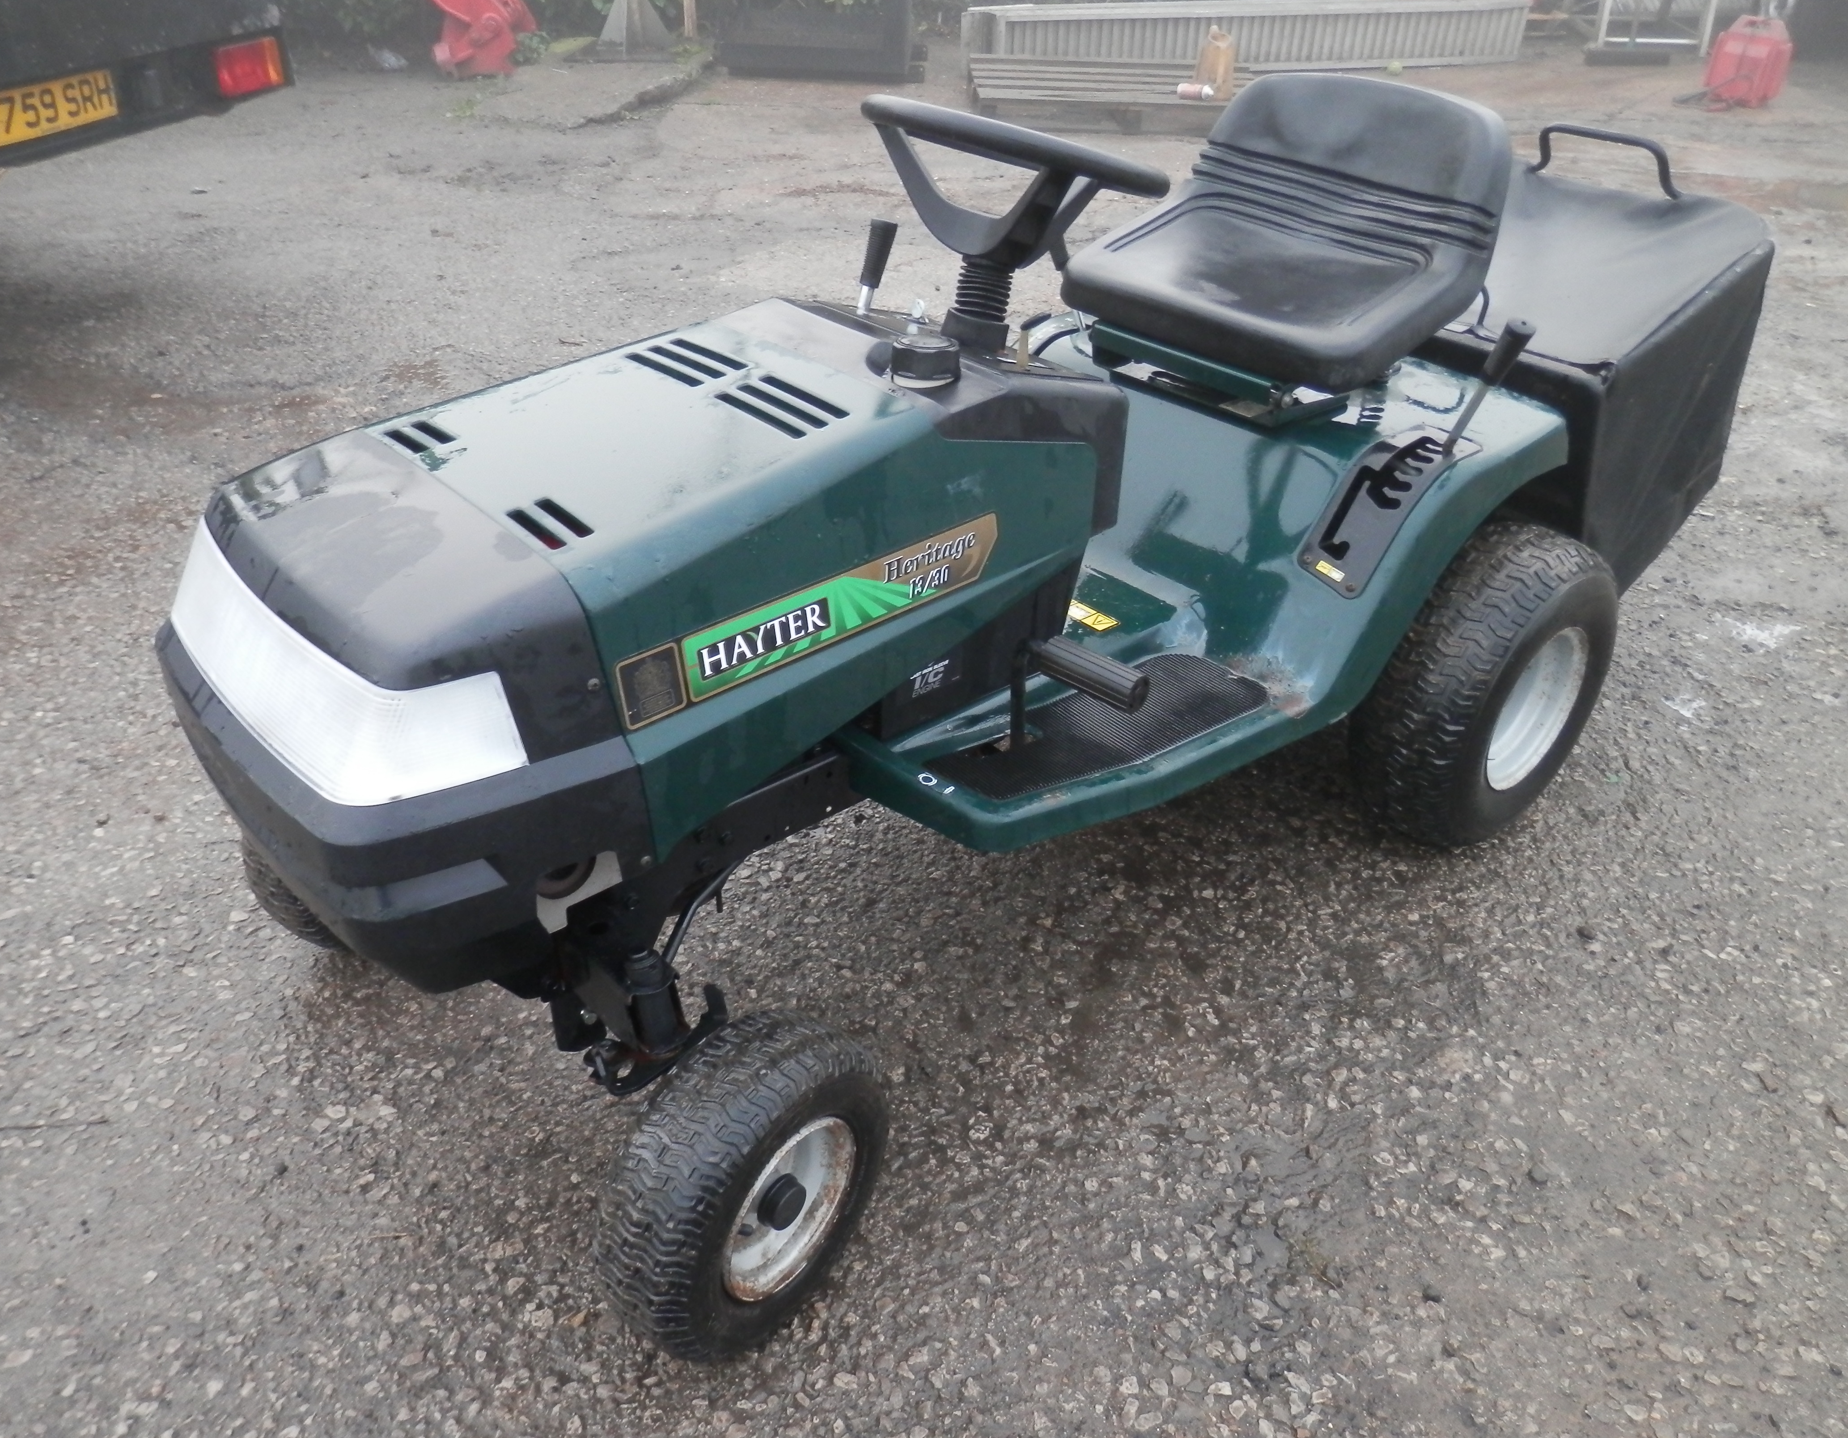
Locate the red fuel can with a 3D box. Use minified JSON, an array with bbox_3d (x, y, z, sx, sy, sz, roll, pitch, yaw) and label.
[{"bbox_3d":[4.114,-3.276,6.889,0.165,0.380,0.300,-18,37,-25],"label":"red fuel can"}]

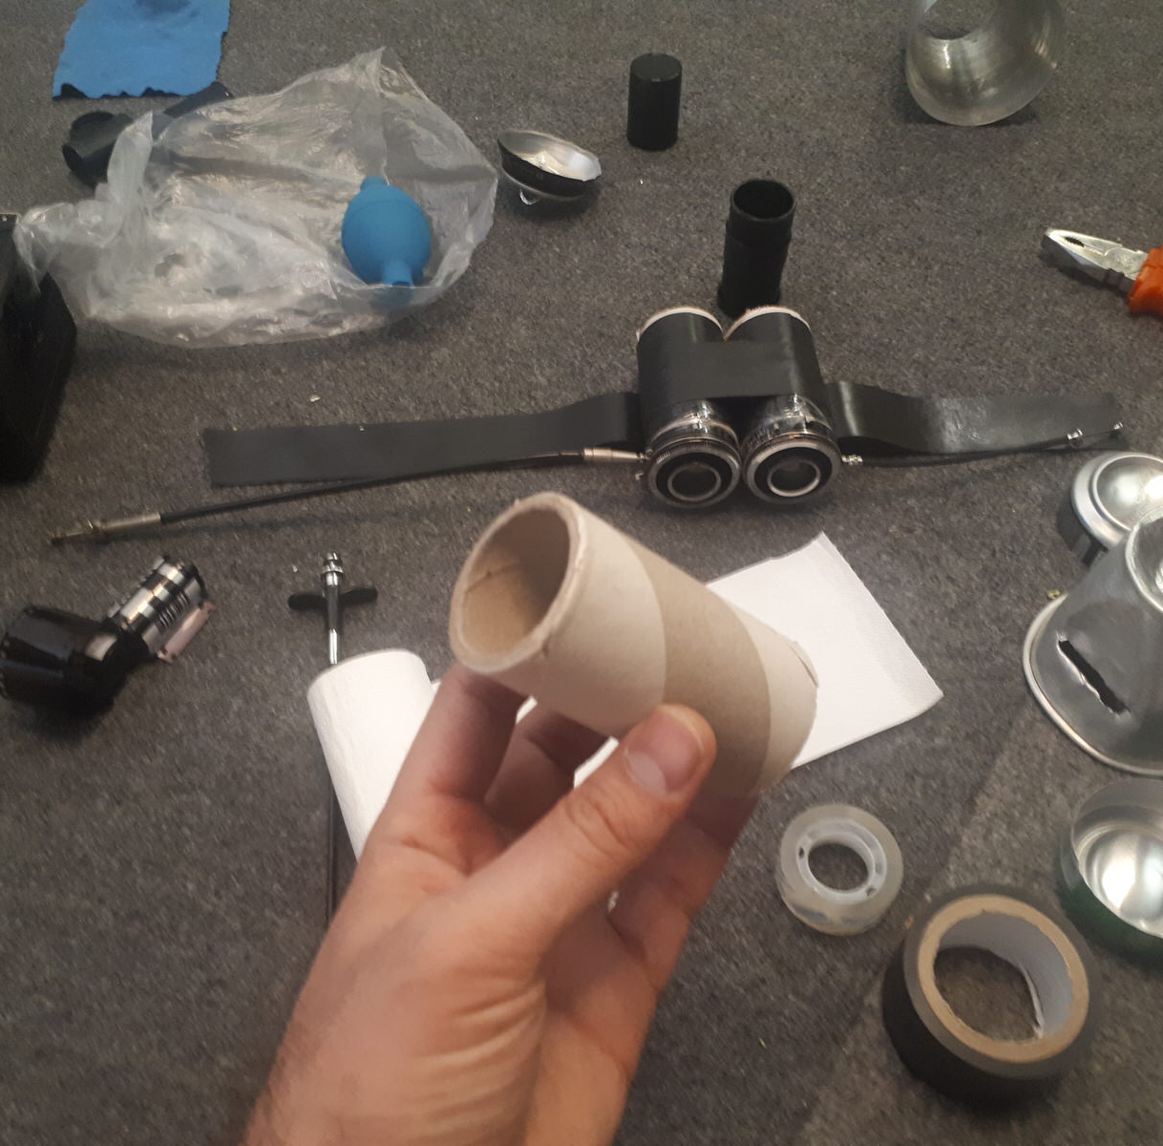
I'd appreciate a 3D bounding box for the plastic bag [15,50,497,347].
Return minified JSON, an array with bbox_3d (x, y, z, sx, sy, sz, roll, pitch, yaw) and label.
[{"bbox_3d":[-0.181,-0.215,0.691,0.258,0.085,0.157,0,54,0],"label":"plastic bag"}]

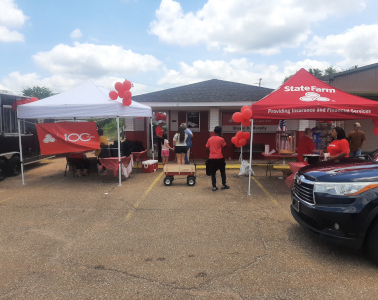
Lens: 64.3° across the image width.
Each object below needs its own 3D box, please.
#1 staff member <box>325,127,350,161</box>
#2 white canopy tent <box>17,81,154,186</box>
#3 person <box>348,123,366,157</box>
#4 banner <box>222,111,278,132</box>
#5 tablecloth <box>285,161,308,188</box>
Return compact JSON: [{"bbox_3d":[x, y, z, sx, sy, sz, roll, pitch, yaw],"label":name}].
[{"bbox_3d":[3.685,0.231,7.460,0.460,1.600,0.520,-3,6,-26],"label":"staff member"},{"bbox_3d":[-3.101,-0.683,9.831,3.060,3.100,3.060,0,6,10],"label":"white canopy tent"},{"bbox_3d":[5.152,-0.005,9.247,0.550,1.700,0.330,-1,6,-7],"label":"person"},{"bbox_3d":[2.580,-1.160,12.400,2.420,0.900,0.060,0,6,3],"label":"banner"},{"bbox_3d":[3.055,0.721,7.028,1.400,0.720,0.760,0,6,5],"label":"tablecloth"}]

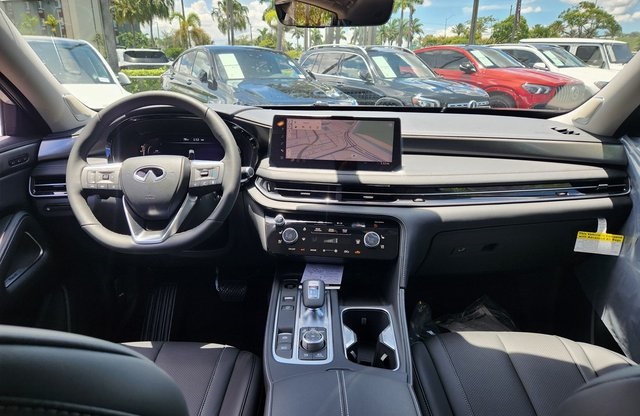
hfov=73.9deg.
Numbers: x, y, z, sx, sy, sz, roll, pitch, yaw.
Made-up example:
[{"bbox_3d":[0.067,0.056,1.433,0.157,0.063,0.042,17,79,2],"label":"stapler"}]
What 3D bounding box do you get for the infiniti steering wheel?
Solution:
[{"bbox_3d":[-0.359,-0.080,0.928,0.375,0.355,0.095,1,-4,1],"label":"infiniti steering wheel"}]

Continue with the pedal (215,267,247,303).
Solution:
[{"bbox_3d":[-0.306,0.271,1.470,0.105,0.110,0.060,0,-12,0],"label":"pedal"}]

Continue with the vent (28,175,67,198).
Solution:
[{"bbox_3d":[-0.642,-0.054,1.040,0.145,0.058,0.040,-2,15,-6],"label":"vent"}]

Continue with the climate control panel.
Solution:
[{"bbox_3d":[0.029,0.070,1.015,0.315,0.100,0.045,1,-2,4],"label":"climate control panel"}]

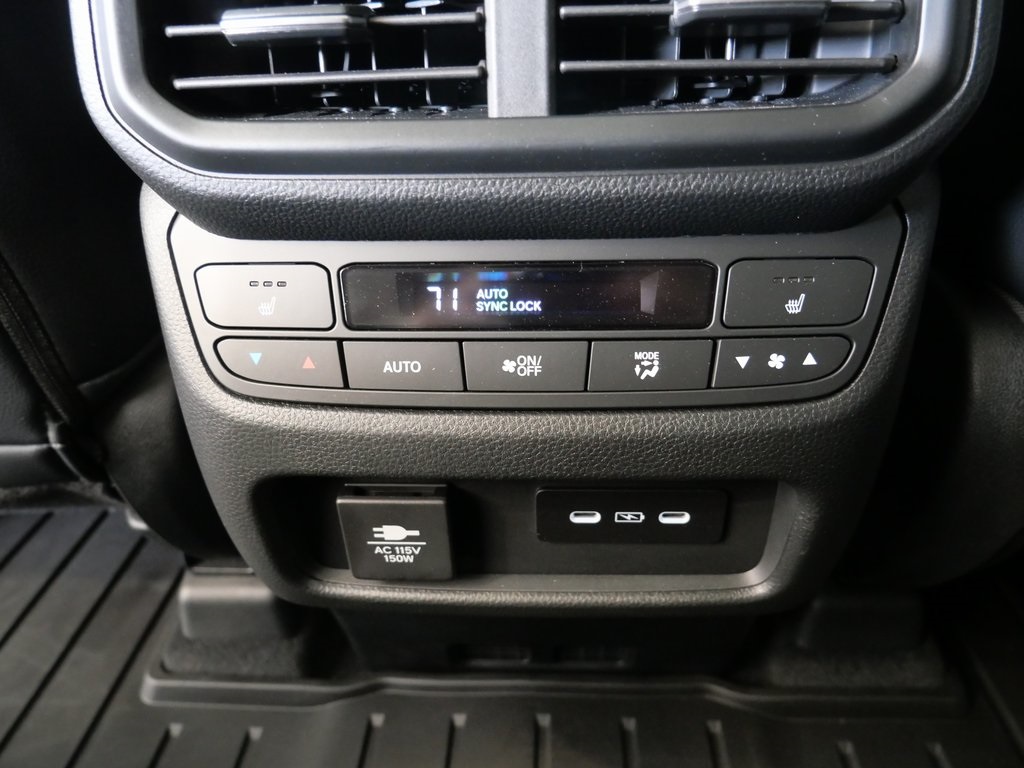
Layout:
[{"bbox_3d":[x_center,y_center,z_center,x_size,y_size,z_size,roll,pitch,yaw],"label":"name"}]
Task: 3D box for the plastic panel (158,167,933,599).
[{"bbox_3d":[0.009,0.005,0.268,0.272,0.160,0.062,0,23,3],"label":"plastic panel"}]

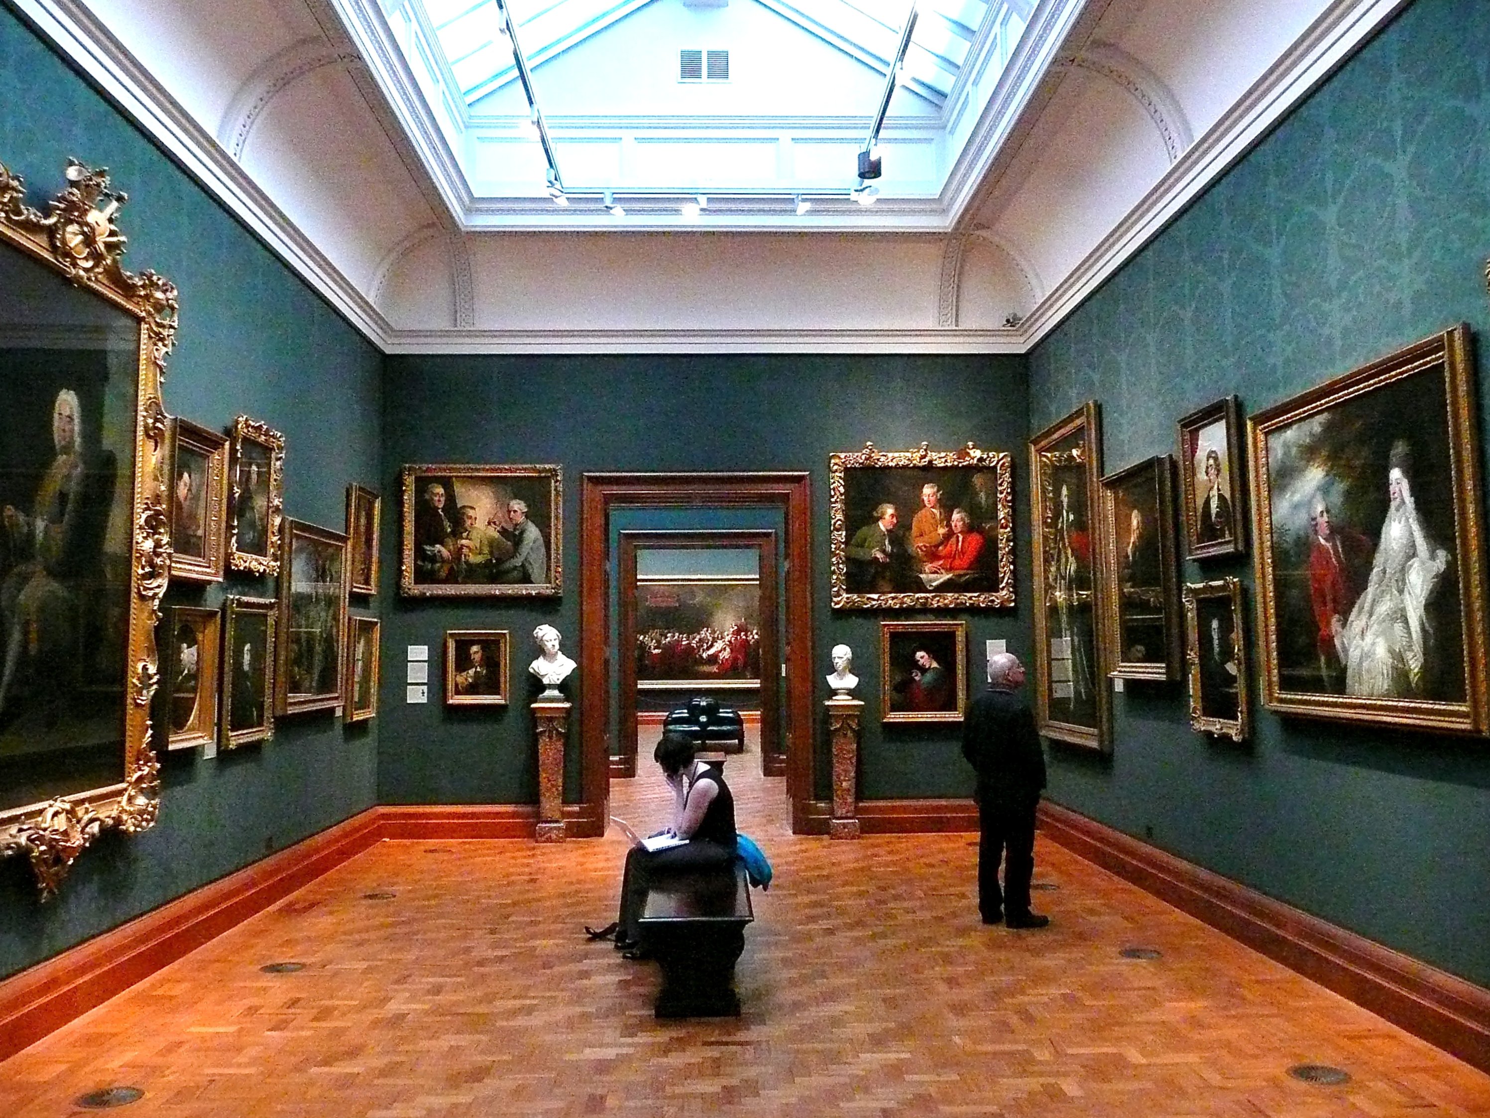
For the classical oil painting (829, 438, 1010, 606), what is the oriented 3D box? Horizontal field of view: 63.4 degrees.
[{"bbox_3d":[1.631,-0.309,11.191,1.702,1.529,0.120,0,-4,-2],"label":"classical oil painting"}]

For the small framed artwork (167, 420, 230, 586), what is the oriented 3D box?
[{"bbox_3d":[-3.161,-0.323,6.945,0.075,0.860,0.710,0,-4,-2],"label":"small framed artwork"}]

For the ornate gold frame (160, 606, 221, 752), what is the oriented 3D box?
[{"bbox_3d":[-3.166,0.669,6.845,0.080,0.780,0.625,0,-4,-2],"label":"ornate gold frame"}]

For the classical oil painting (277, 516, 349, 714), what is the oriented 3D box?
[{"bbox_3d":[-3.245,0.447,9.089,0.085,1.360,1.361,0,-4,-2],"label":"classical oil painting"}]

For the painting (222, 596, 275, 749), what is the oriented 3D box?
[{"bbox_3d":[-3.204,0.725,7.799,0.070,0.933,0.757,0,-4,-2],"label":"painting"}]

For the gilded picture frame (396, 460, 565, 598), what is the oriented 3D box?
[{"bbox_3d":[-2.421,-0.254,11.146,1.479,1.226,0.090,0,-4,-2],"label":"gilded picture frame"}]

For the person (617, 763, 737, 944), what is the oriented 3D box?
[{"bbox_3d":[-0.390,1.608,6.906,0.700,1.204,0.450,0,-5,-11],"label":"person"}]

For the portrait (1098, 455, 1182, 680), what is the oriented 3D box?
[{"bbox_3d":[2.725,0.100,8.363,0.110,1.450,1.130,0,-4,-2],"label":"portrait"}]

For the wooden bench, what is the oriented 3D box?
[{"bbox_3d":[-0.245,1.934,6.324,0.525,0.460,1.700,0,-4,-2],"label":"wooden bench"}]

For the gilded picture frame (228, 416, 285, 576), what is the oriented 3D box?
[{"bbox_3d":[-3.192,-0.391,7.843,0.075,0.950,0.840,0,-4,-2],"label":"gilded picture frame"}]

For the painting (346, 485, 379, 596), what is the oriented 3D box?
[{"bbox_3d":[-3.274,-0.142,10.329,0.080,0.890,0.720,0,-4,-2],"label":"painting"}]

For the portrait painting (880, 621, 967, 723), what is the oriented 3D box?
[{"bbox_3d":[1.638,1.038,11.106,0.777,0.915,0.080,0,-4,-2],"label":"portrait painting"}]

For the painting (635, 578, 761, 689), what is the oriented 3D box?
[{"bbox_3d":[-1.094,1.750,28.490,3.350,2.618,0.120,0,-4,-2],"label":"painting"}]

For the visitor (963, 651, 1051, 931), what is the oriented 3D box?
[{"bbox_3d":[1.586,1.384,7.351,0.330,1.650,0.490,4,-6,-42],"label":"visitor"}]

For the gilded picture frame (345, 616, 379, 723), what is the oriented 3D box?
[{"bbox_3d":[-3.295,0.945,10.381,0.070,0.847,0.745,0,-4,-2],"label":"gilded picture frame"}]

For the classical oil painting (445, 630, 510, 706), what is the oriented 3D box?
[{"bbox_3d":[-2.438,0.995,11.056,0.561,0.673,0.075,0,-4,-2],"label":"classical oil painting"}]

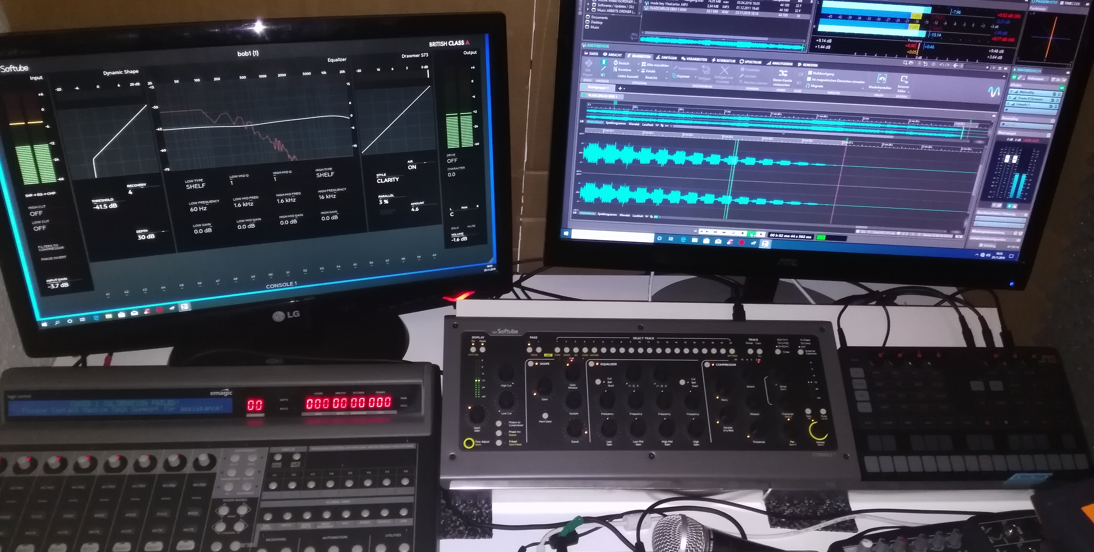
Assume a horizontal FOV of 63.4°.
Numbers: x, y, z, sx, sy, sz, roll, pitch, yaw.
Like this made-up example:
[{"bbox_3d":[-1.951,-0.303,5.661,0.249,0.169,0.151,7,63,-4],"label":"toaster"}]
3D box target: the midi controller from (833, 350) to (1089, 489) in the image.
[{"bbox_3d":[0.465,0.151,0.985,0.256,0.044,0.150,0,59,-3],"label":"midi controller"}]

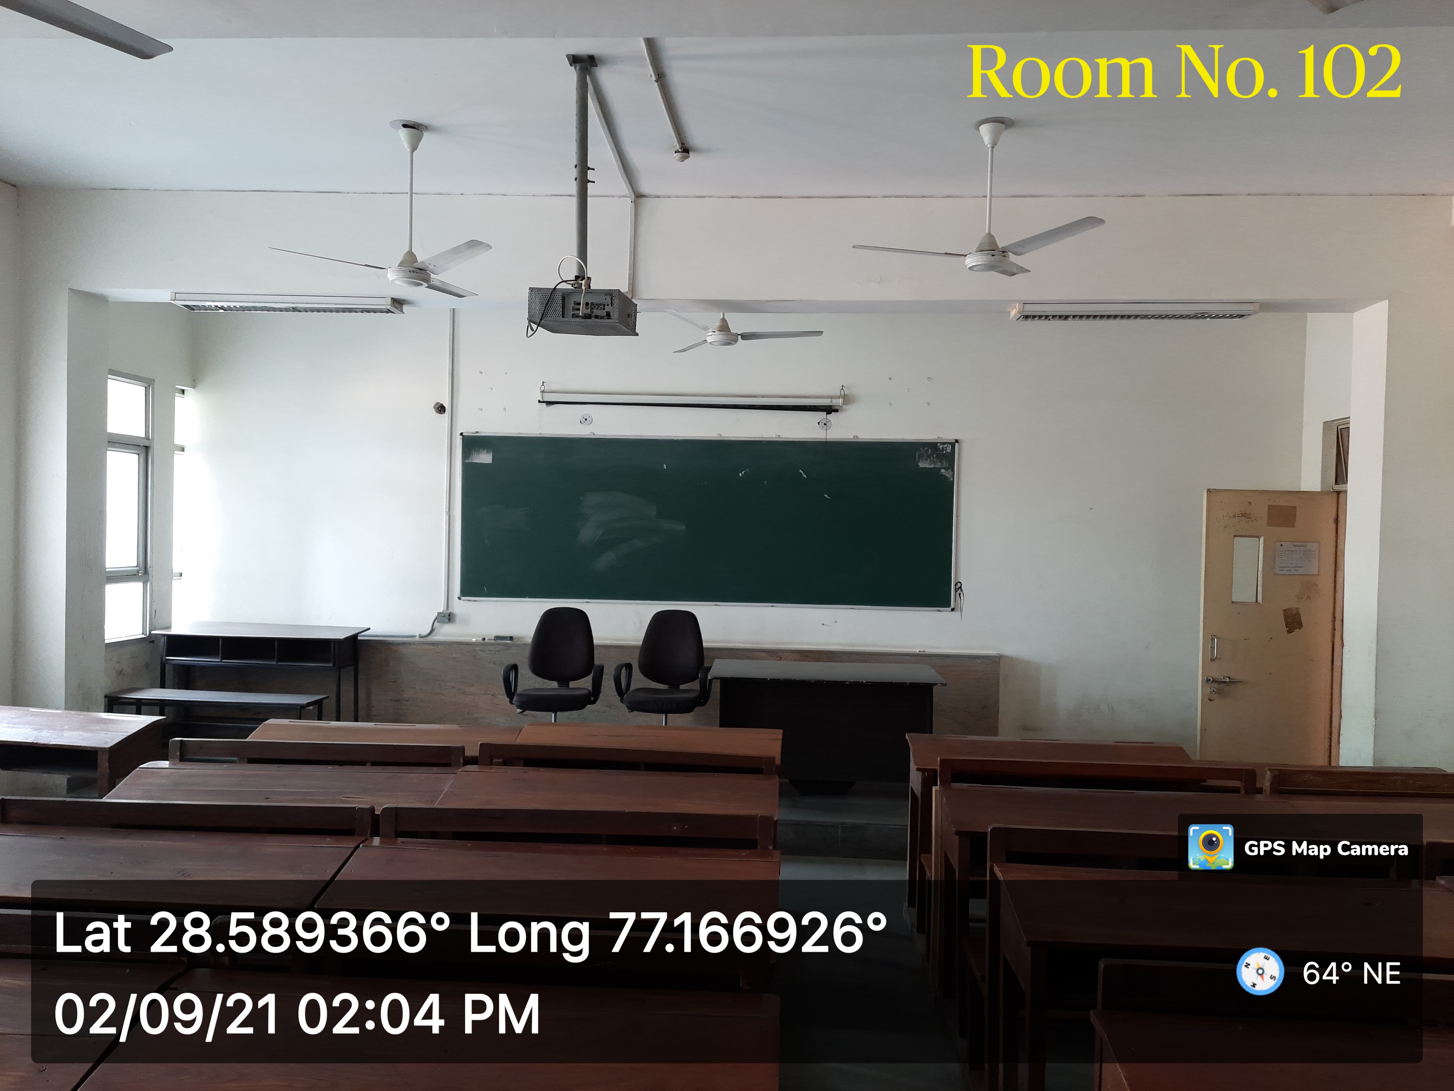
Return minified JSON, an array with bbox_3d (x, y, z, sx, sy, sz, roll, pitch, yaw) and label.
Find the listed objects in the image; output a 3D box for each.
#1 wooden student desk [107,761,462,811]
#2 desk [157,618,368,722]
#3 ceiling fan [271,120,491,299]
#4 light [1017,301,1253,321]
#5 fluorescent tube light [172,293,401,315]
[{"bbox_3d":[-1.555,1.209,3.499,1.120,0.790,0.400,1,0,3],"label":"wooden student desk"},{"bbox_3d":[-3.196,0.971,6.931,1.300,0.785,0.460,1,1,3],"label":"desk"},{"bbox_3d":[-1.465,-1.574,4.652,1.170,0.730,1.170,1,0,3],"label":"ceiling fan"},{"bbox_3d":[2.196,-1.260,5.466,1.250,0.065,0.200,1,1,3],"label":"light"},{"bbox_3d":[-2.518,-1.379,5.795,1.270,0.060,0.230,1,0,3],"label":"fluorescent tube light"}]

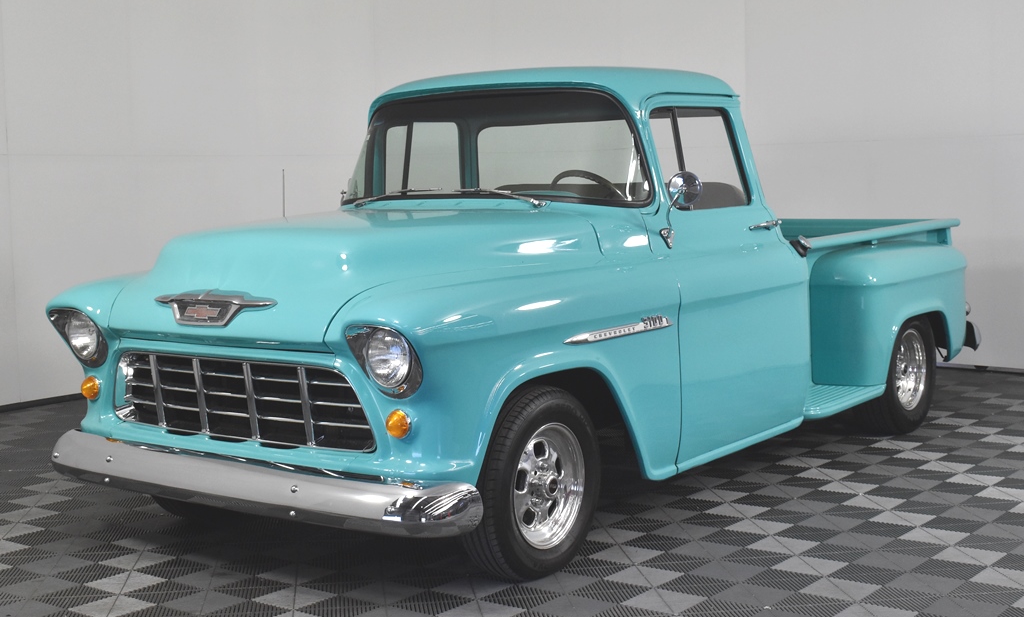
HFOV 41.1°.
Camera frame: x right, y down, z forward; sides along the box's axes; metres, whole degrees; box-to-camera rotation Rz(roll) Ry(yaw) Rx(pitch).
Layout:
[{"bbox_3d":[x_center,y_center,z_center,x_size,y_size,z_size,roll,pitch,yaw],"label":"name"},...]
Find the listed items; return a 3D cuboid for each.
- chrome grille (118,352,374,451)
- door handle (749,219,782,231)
[{"bbox_3d":[-0.928,0.297,4.520,1.323,0.274,0.098,2,6,39],"label":"chrome grille"},{"bbox_3d":[1.047,-0.344,5.661,0.064,0.044,0.196,2,6,39],"label":"door handle"}]

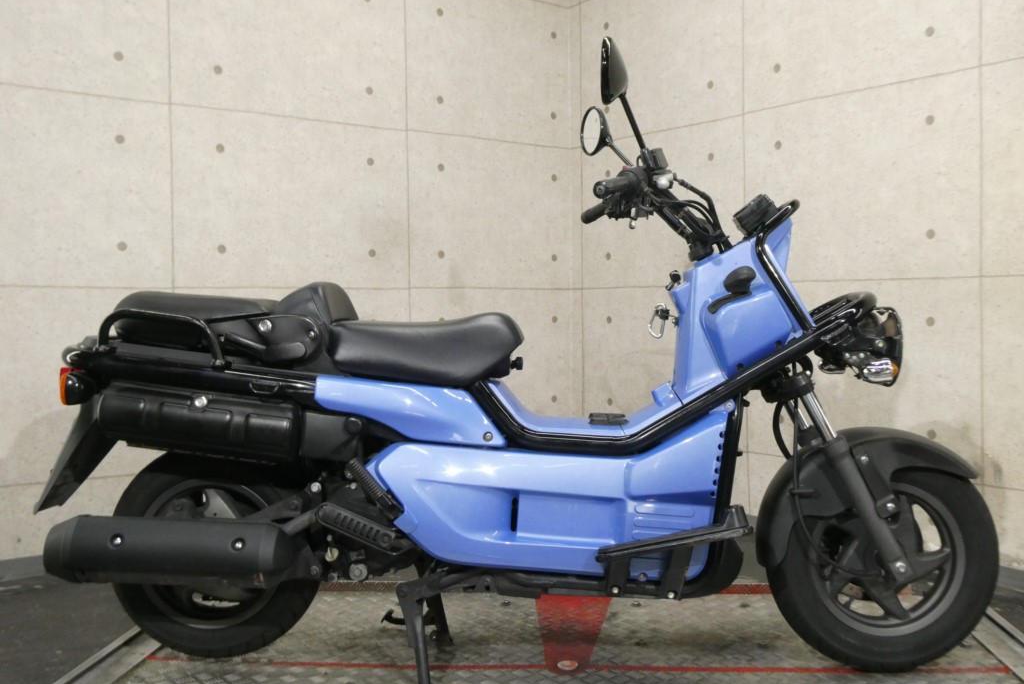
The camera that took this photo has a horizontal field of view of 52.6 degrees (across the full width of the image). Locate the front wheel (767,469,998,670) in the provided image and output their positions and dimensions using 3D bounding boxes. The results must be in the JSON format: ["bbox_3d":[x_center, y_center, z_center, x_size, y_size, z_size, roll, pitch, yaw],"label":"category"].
[{"bbox_3d":[0.803,0.463,2.240,0.502,0.502,0.115,-1,2,-4],"label":"front wheel"}]

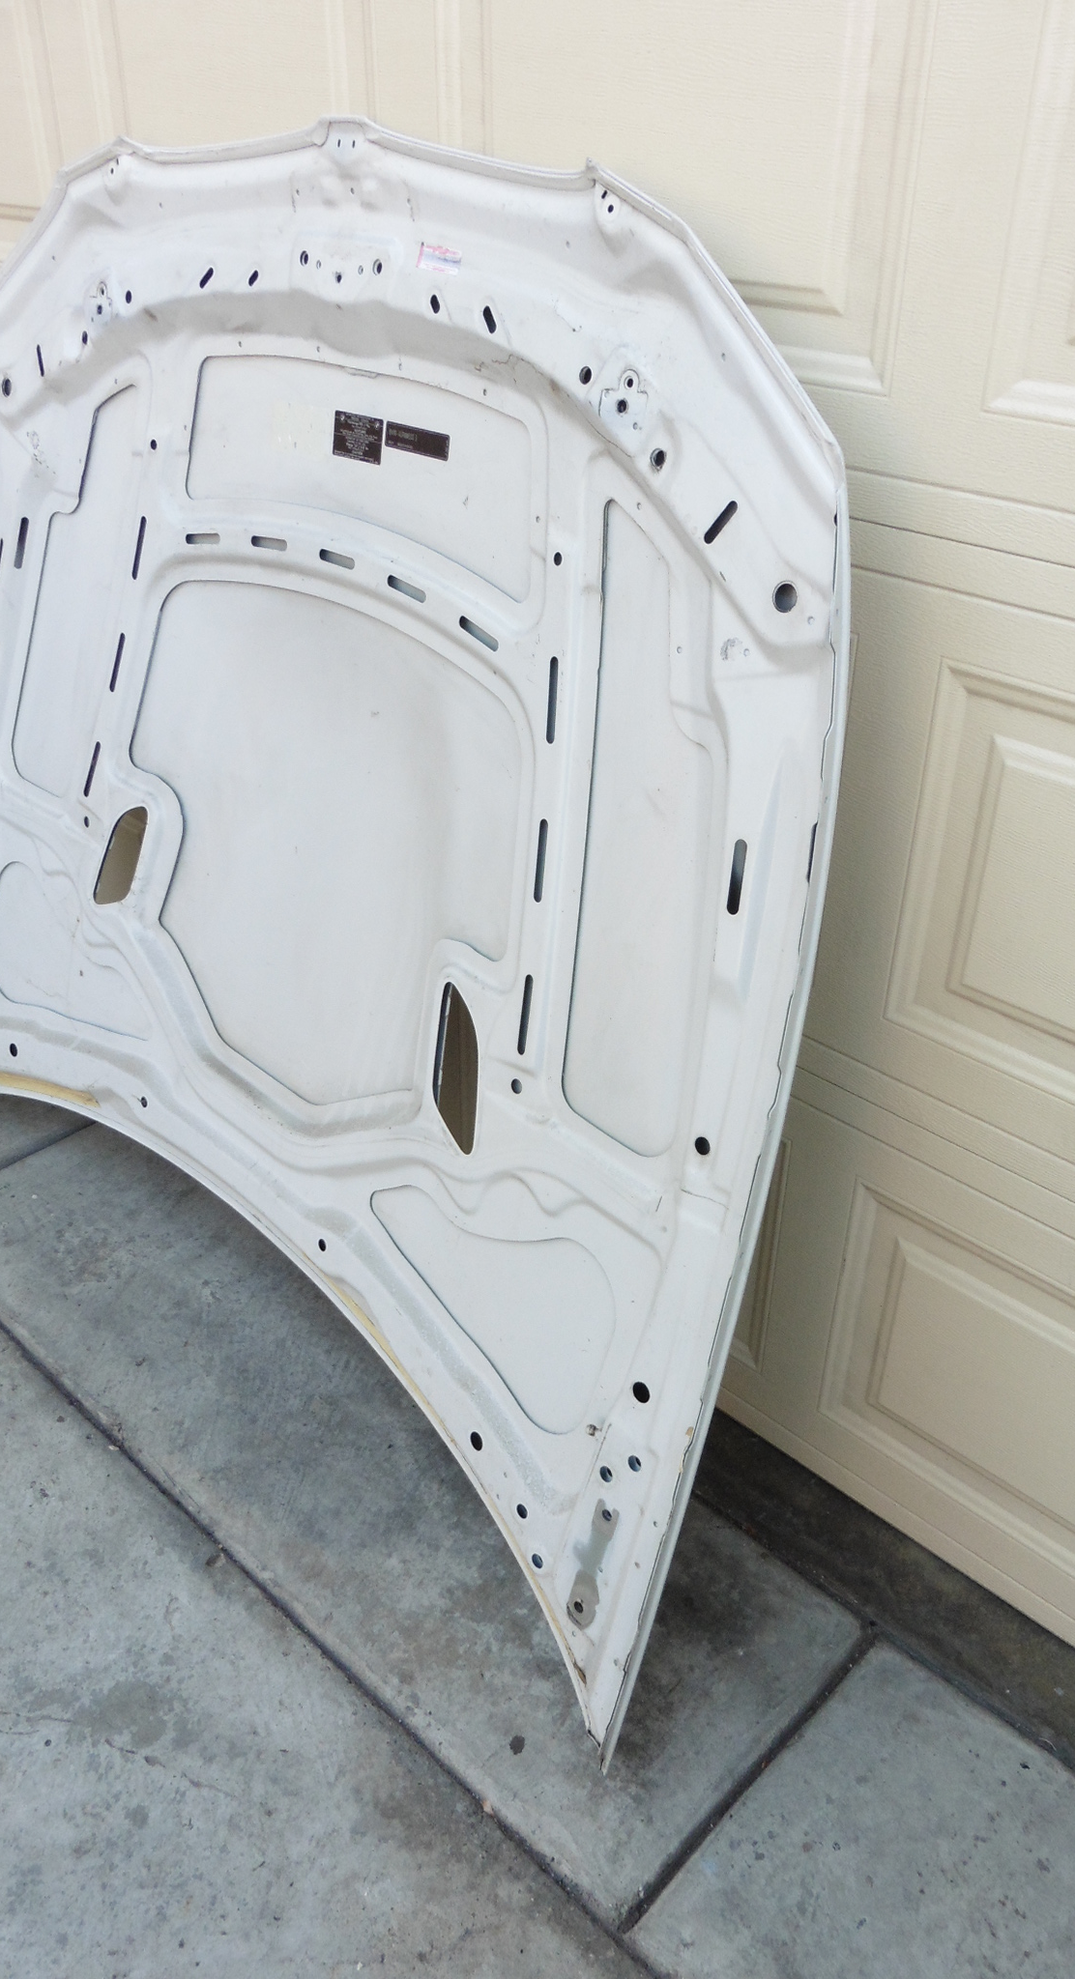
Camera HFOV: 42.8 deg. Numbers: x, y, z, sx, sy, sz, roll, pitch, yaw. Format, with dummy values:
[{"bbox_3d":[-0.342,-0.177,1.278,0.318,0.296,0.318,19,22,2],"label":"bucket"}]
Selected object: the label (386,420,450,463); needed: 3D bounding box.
[{"bbox_3d":[-0.117,-0.531,1.327,0.091,0.024,0.005,29,32,36],"label":"label"}]

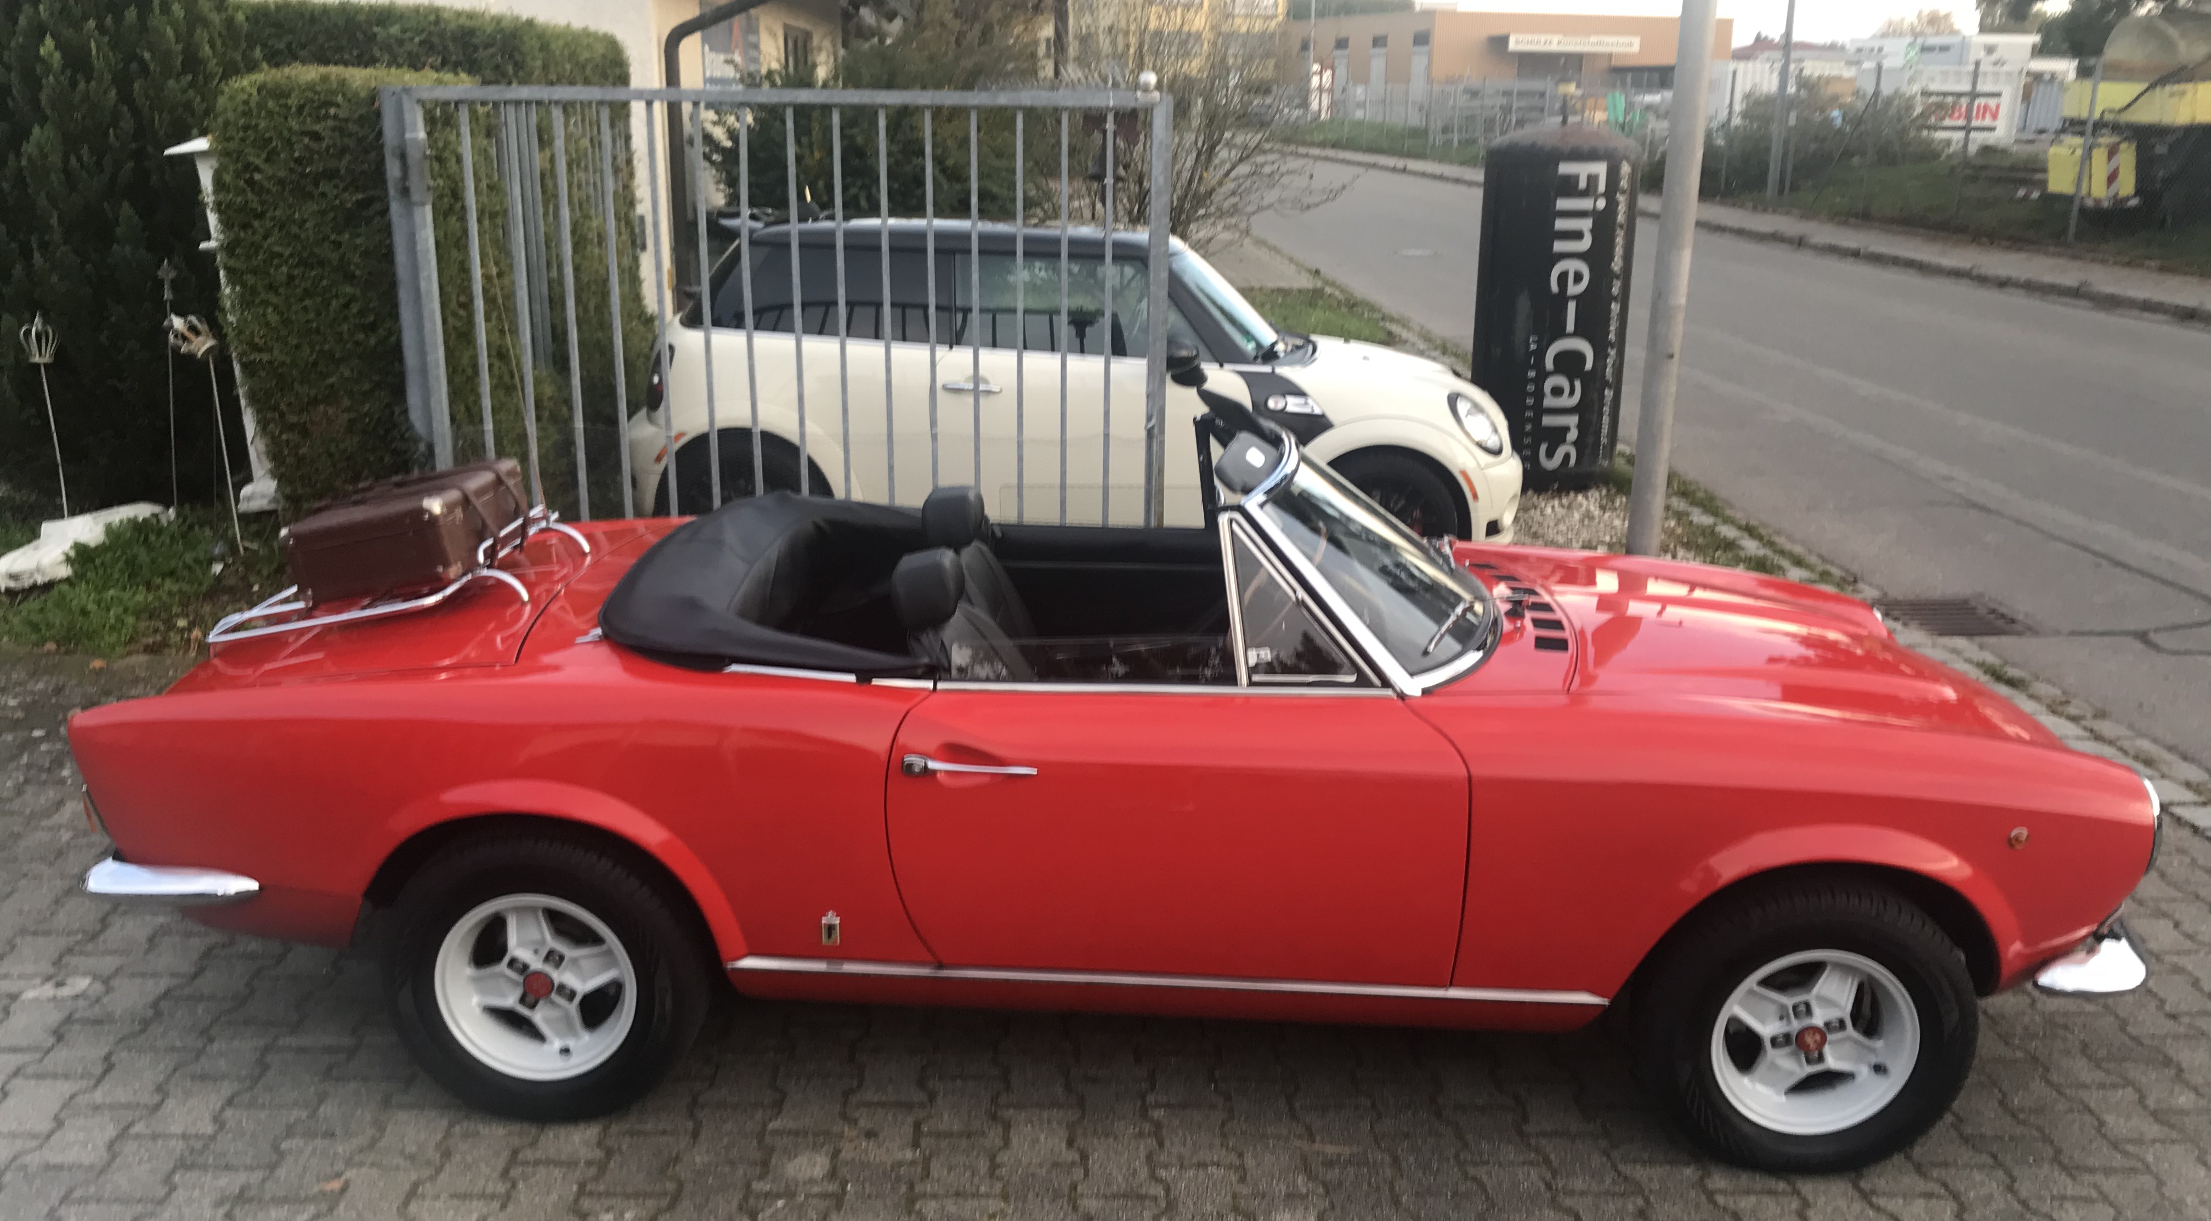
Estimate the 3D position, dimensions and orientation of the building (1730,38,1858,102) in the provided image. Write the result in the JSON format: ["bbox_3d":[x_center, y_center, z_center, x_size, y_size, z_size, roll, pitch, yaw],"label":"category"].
[{"bbox_3d":[35.815,-27.256,94.302,9.000,5.000,9.000,2,16,6],"label":"building"}]

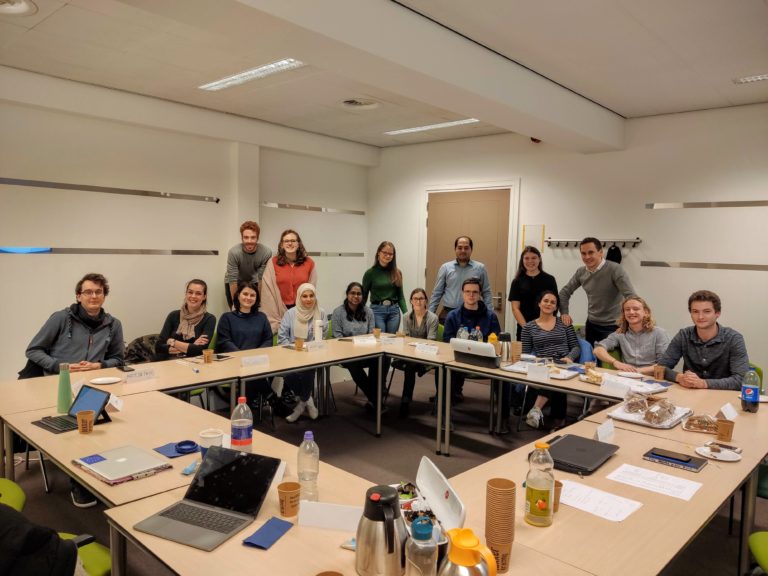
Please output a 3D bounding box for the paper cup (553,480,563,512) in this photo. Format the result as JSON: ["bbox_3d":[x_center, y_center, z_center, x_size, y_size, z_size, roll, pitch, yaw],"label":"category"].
[{"bbox_3d":[0.580,0.728,2.007,0.078,0.090,0.078,2,4,0],"label":"paper cup"}]

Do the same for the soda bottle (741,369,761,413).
[{"bbox_3d":[2.126,0.591,3.334,0.087,0.252,0.087,6,6,43],"label":"soda bottle"}]

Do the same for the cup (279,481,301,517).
[{"bbox_3d":[-0.314,0.708,1.924,0.078,0.091,0.078,2,4,0],"label":"cup"}]

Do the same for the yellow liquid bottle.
[{"bbox_3d":[0.520,0.648,1.914,0.091,0.260,0.091,6,6,43],"label":"yellow liquid bottle"}]

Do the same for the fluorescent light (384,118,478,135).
[{"bbox_3d":[0.478,-1.691,6.013,1.210,0.060,0.150,5,6,41],"label":"fluorescent light"}]

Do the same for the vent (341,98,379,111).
[{"bbox_3d":[-0.207,-1.599,5.063,0.360,0.060,0.360,2,4,0],"label":"vent"}]

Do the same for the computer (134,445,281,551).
[{"bbox_3d":[-0.561,0.669,1.870,0.304,0.163,0.350,3,5,24],"label":"computer"}]

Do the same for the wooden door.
[{"bbox_3d":[0.916,0.038,6.628,1.112,2.276,0.060,5,6,41],"label":"wooden door"}]

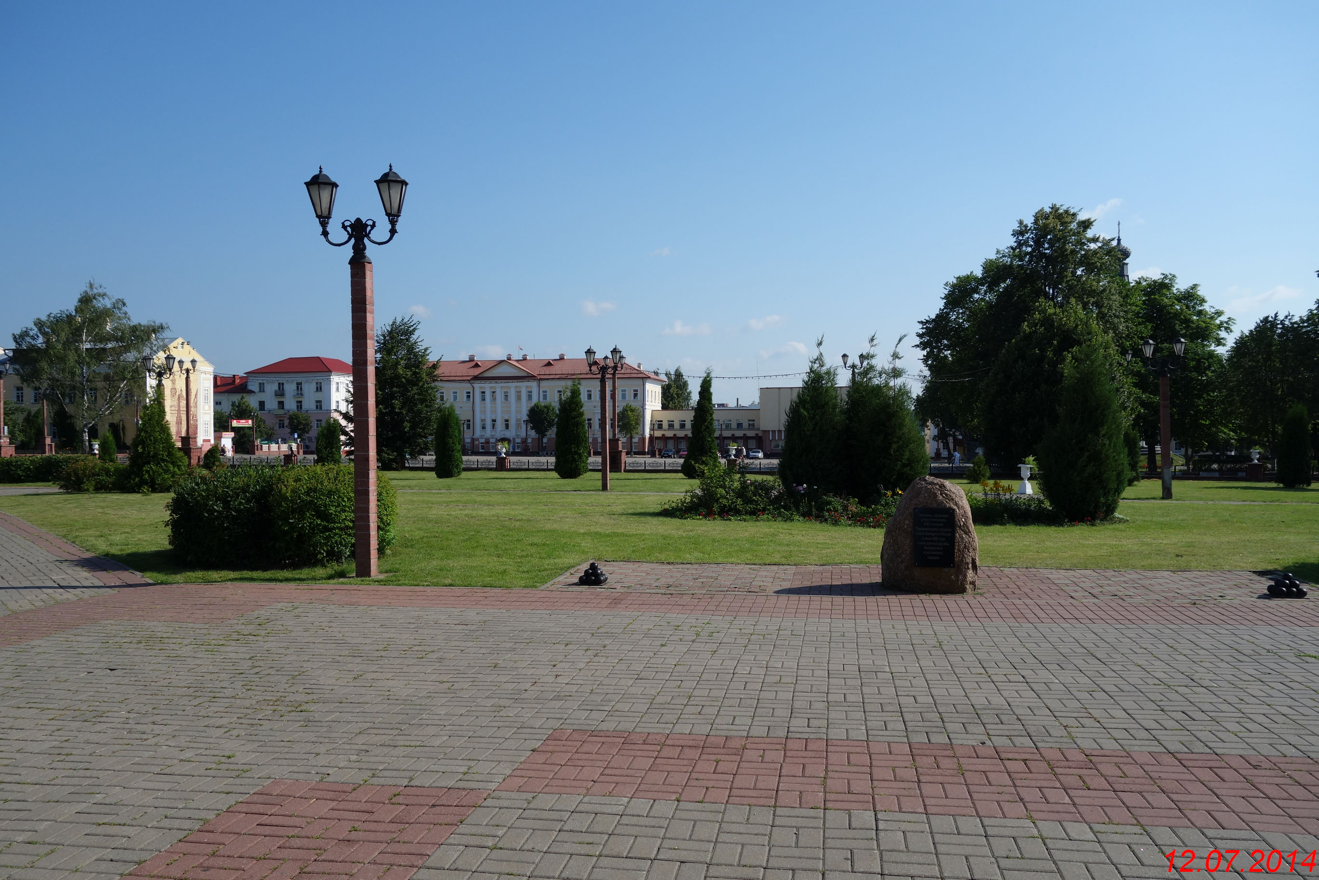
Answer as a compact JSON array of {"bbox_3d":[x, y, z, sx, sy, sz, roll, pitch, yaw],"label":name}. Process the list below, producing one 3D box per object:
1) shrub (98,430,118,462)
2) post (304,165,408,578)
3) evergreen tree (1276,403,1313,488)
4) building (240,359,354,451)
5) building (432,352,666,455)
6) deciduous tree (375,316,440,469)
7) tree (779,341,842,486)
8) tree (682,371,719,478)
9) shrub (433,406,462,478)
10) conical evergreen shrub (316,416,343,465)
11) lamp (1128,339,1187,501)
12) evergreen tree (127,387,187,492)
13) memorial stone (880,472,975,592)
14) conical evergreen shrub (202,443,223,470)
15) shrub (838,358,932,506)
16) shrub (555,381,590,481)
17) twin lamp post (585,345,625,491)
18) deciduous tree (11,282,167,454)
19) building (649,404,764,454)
[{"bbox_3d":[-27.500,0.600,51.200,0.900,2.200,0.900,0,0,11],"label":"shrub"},{"bbox_3d":[-3.550,-0.830,12.200,1.290,4.880,0.410,0,0,11],"label":"post"},{"bbox_3d":[25.100,0.200,40.600,1.250,3.350,1.250,0,0,11],"label":"evergreen tree"},{"bbox_3d":[-63.700,-6.600,183.500,18.500,16.700,13.500,0,0,12],"label":"building"},{"bbox_3d":[-21.800,-5.700,176.000,45.000,16.600,15.500,0,0,11],"label":"building"},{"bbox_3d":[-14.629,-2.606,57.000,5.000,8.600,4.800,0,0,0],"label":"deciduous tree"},{"bbox_3d":[3.968,-0.481,26.600,1.800,4.200,1.800,0,0,0],"label":"tree"},{"bbox_3d":[1.871,-0.717,46.000,1.700,4.850,1.700,0,0,0],"label":"tree"},{"bbox_3d":[-9.370,0.069,45.500,1.300,3.220,1.300,0,0,0],"label":"shrub"},{"bbox_3d":[-14.649,0.274,45.500,1.150,2.700,1.150,0,0,0],"label":"conical evergreen shrub"},{"bbox_3d":[14.451,-0.633,29.300,1.300,4.700,0.420,0,0,10],"label":"lamp"},{"bbox_3d":[-15.638,-0.032,31.900,1.900,3.250,1.900,0,0,0],"label":"evergreen tree"},{"bbox_3d":[2.860,0.970,10.780,0.980,1.180,0.750,0,0,19],"label":"memorial stone"},{"bbox_3d":[-21.800,0.930,50.000,0.930,1.550,0.930,0,0,11],"label":"conical evergreen shrub"},{"bbox_3d":[5.593,-0.232,25.600,2.200,3.800,2.200,0,0,0],"label":"shrub"},{"bbox_3d":[-3.960,-0.490,46.600,1.550,4.450,1.550,0,0,0],"label":"shrub"},{"bbox_3d":[-1.840,-0.730,34.600,1.270,4.900,0.400,0,0,11],"label":"twin lamp post"},{"bbox_3d":[-50.200,-6.000,90.500,12.500,15.700,12.500,0,0,11],"label":"deciduous tree"},{"bbox_3d":[8.700,-1.100,175.000,18.500,7.900,12.000,0,0,11],"label":"building"}]

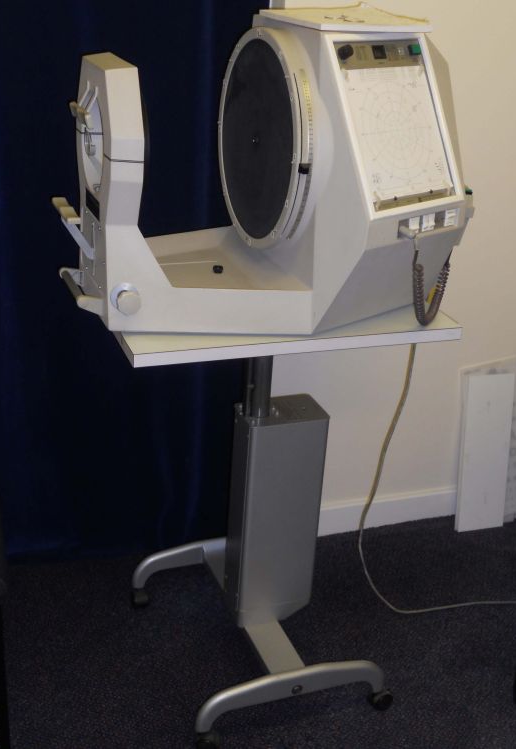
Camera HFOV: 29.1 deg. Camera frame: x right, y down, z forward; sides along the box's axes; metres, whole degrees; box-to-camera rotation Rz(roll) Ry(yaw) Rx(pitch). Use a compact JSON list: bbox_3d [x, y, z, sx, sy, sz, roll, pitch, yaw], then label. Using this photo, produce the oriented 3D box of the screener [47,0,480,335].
[{"bbox_3d":[0.036,-0.385,1.794,0.780,0.515,0.460,-6,25,-21],"label":"screener"}]

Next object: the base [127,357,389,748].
[{"bbox_3d":[0.016,0.259,2.018,0.414,0.767,0.504,-6,25,-21],"label":"base"}]

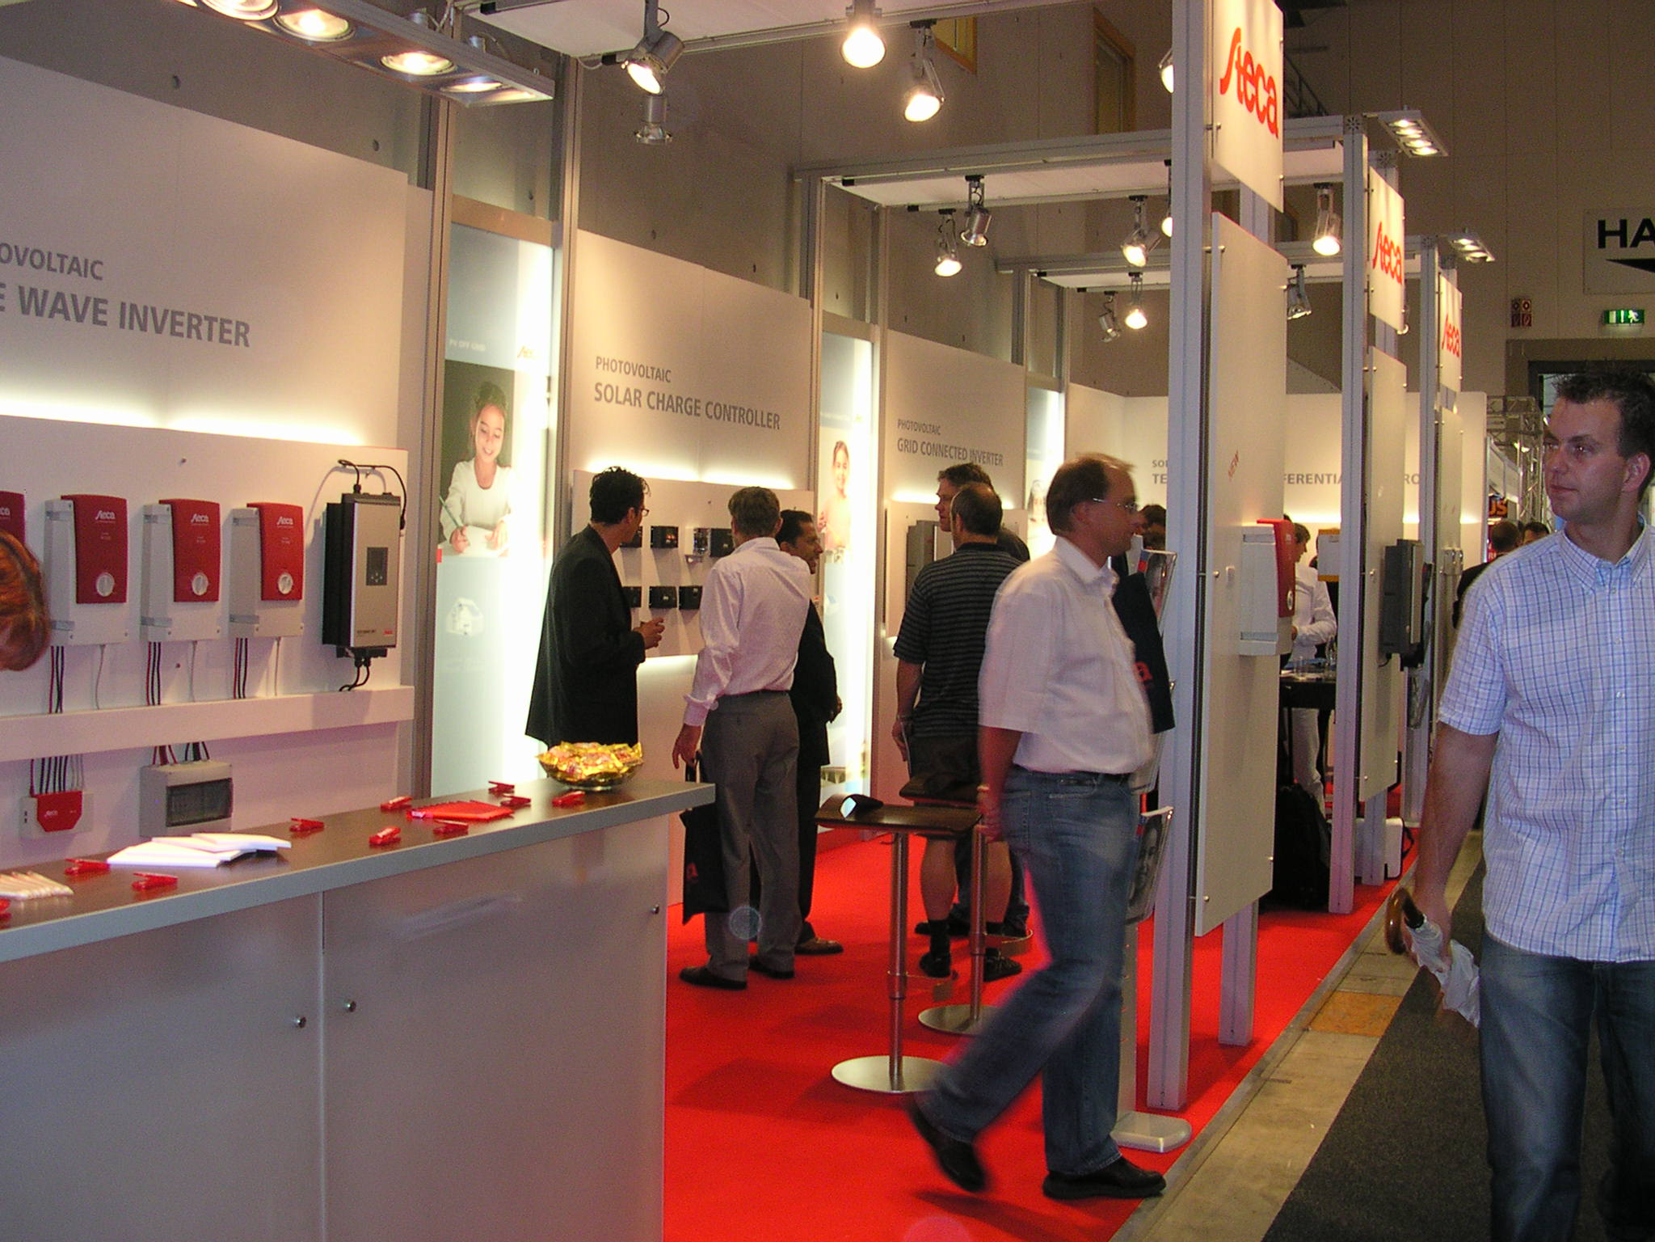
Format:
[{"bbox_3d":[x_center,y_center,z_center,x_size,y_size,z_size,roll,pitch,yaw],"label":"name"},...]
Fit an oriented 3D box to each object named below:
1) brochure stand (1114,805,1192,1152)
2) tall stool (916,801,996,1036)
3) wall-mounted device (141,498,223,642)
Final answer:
[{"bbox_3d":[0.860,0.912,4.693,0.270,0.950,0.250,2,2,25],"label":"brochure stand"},{"bbox_3d":[0.512,0.933,5.925,0.420,0.810,0.400,2,2,28],"label":"tall stool"},{"bbox_3d":[-1.799,-0.135,4.939,0.130,0.386,0.202,2,2,25],"label":"wall-mounted device"}]

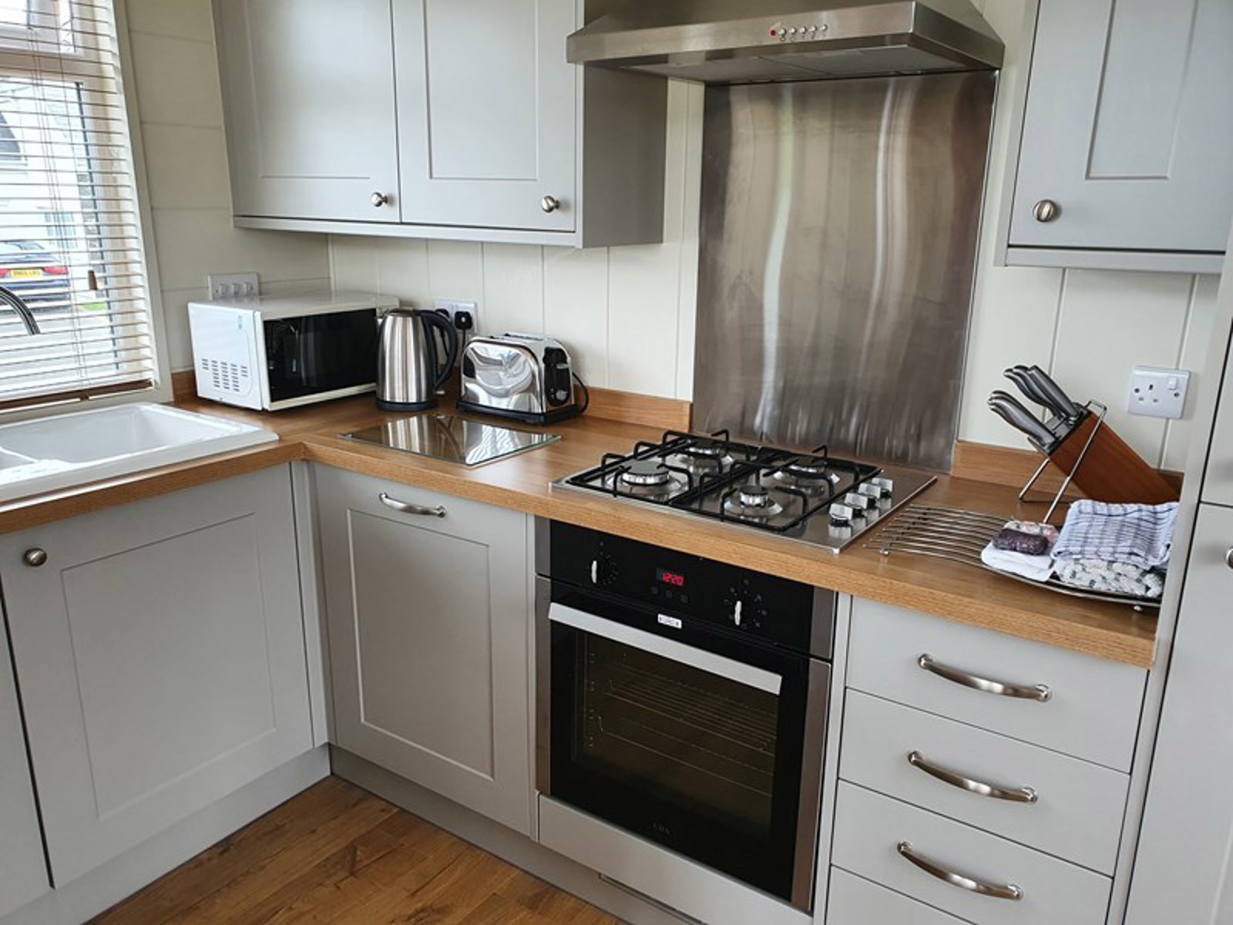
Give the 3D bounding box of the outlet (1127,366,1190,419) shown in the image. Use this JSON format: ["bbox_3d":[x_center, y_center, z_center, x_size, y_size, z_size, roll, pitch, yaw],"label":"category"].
[{"bbox_3d":[0.954,-0.122,1.628,0.086,0.086,0.012,11,18,33],"label":"outlet"}]

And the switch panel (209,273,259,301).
[{"bbox_3d":[-1.047,-0.474,2.551,0.011,0.086,0.147,11,18,33],"label":"switch panel"}]

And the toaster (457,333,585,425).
[{"bbox_3d":[-0.253,-0.222,2.353,0.275,0.195,0.155,11,18,32],"label":"toaster"}]

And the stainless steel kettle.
[{"bbox_3d":[-0.526,-0.269,2.415,0.220,0.248,0.158,1,15,2],"label":"stainless steel kettle"}]

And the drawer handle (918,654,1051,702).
[{"bbox_3d":[0.506,0.300,1.283,0.180,0.020,0.035,11,18,33],"label":"drawer handle"}]

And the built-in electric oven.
[{"bbox_3d":[0.228,0.372,1.835,0.595,0.595,0.570,11,18,33],"label":"built-in electric oven"}]

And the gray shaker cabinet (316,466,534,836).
[{"bbox_3d":[-0.261,0.326,2.214,0.607,0.711,0.580,11,18,33],"label":"gray shaker cabinet"}]

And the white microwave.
[{"bbox_3d":[-0.862,-0.314,2.546,0.320,0.257,0.448,12,19,35],"label":"white microwave"}]

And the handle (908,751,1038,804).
[{"bbox_3d":[0.504,0.453,1.325,0.180,0.020,0.035,11,18,33],"label":"handle"}]

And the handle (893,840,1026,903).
[{"bbox_3d":[0.502,0.607,1.366,0.180,0.020,0.035,11,18,33],"label":"handle"}]

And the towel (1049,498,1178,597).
[{"bbox_3d":[0.733,0.119,1.350,0.143,0.055,0.265,11,18,33],"label":"towel"}]

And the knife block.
[{"bbox_3d":[0.863,-0.001,1.596,0.267,0.195,0.112,3,15,7],"label":"knife block"}]

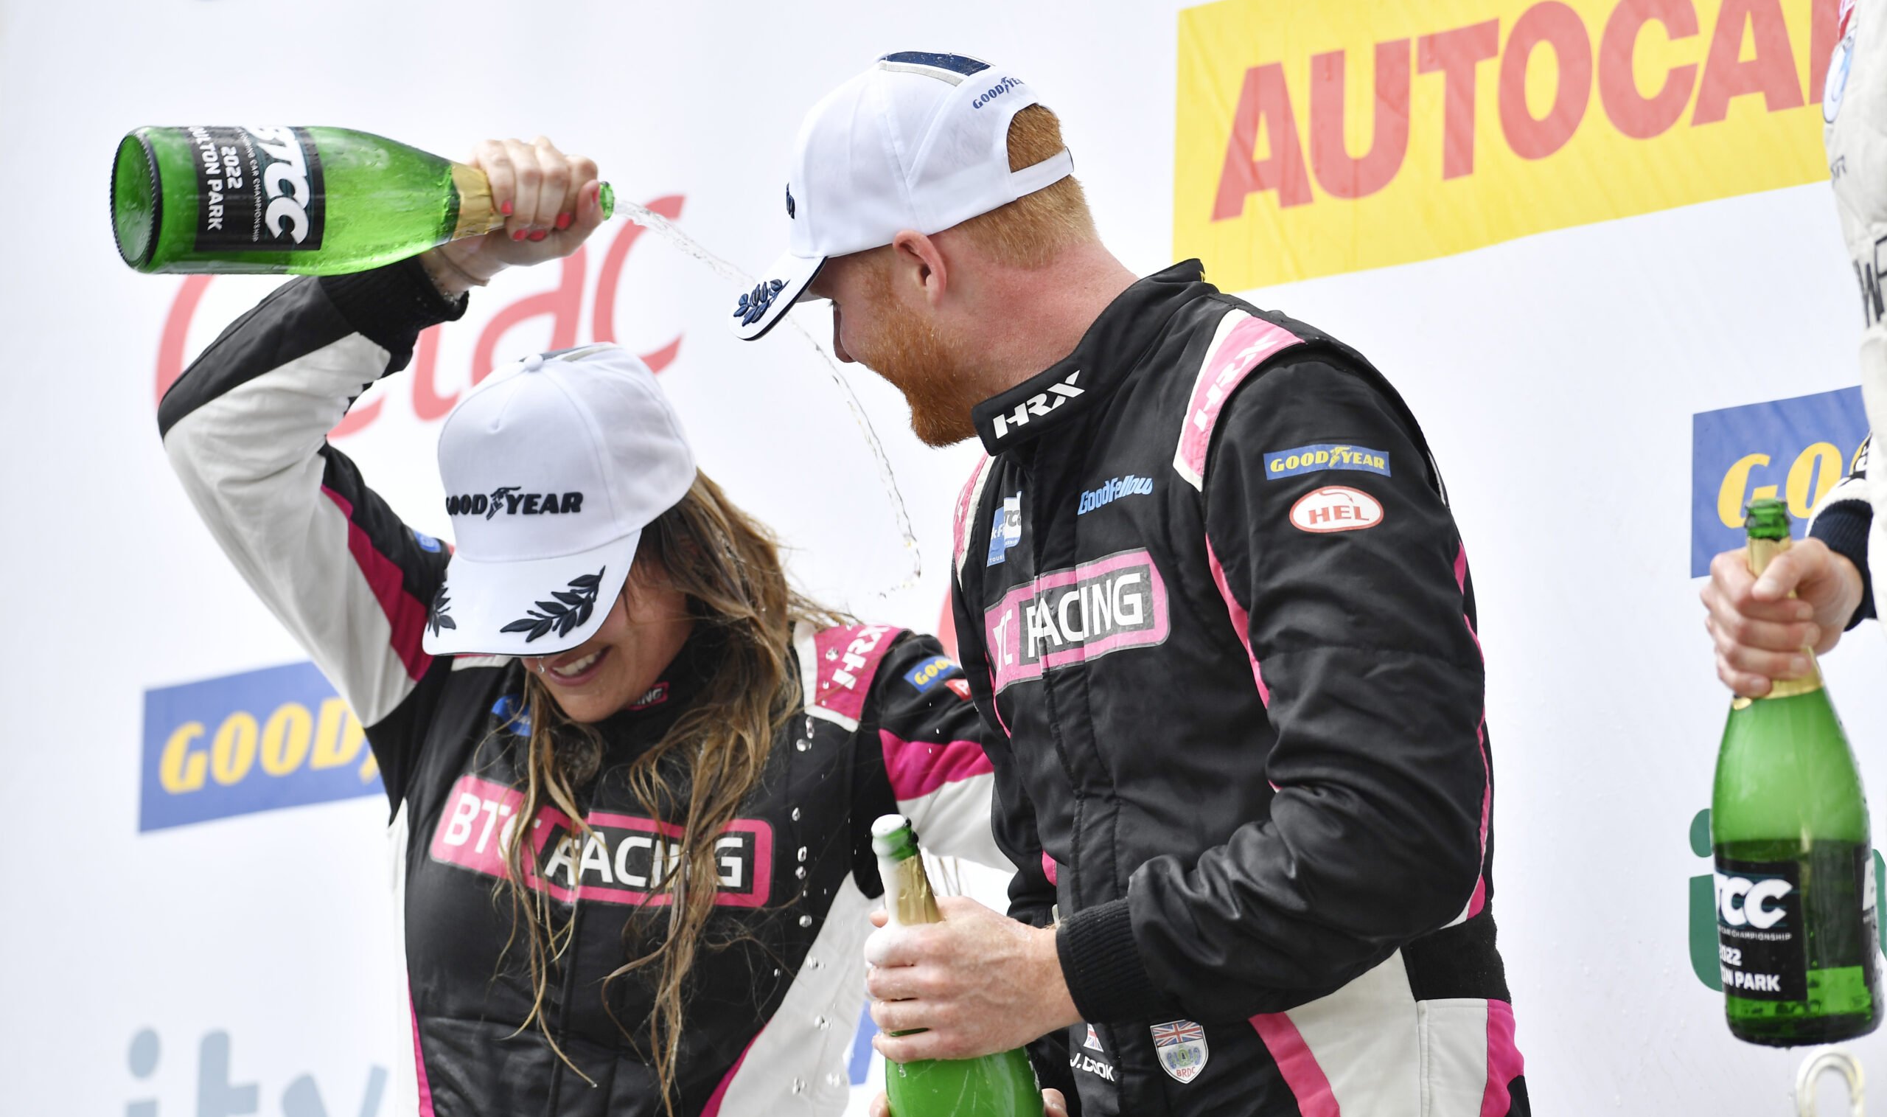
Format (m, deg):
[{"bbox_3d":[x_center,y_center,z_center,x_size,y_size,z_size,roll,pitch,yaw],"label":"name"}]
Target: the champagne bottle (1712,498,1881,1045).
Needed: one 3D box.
[{"bbox_3d":[0.587,0.145,10.963,0.112,0.374,0.112,2,11,37],"label":"champagne bottle"}]

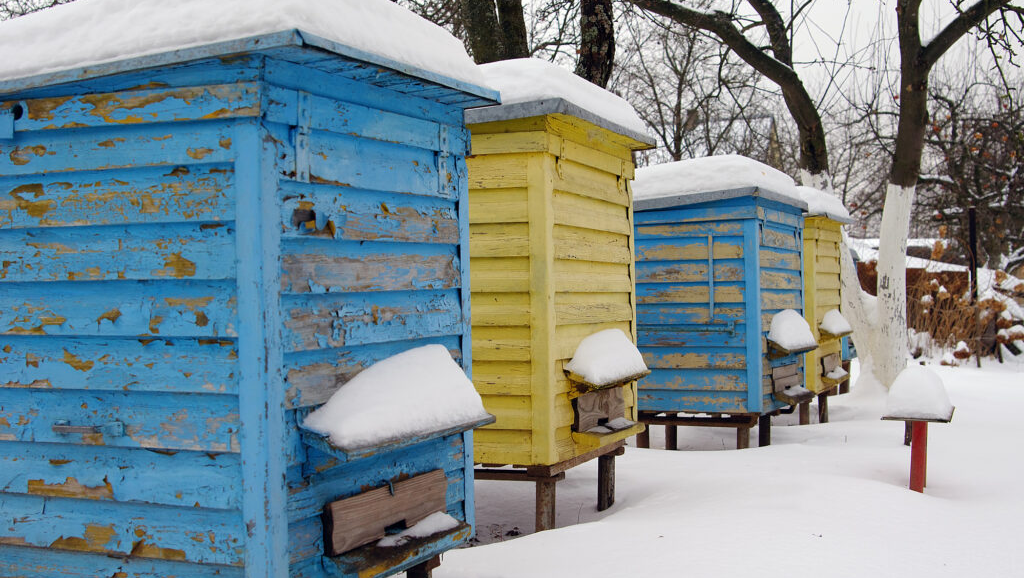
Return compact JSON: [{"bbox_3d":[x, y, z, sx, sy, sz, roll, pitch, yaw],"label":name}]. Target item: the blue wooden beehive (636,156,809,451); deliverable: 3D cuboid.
[{"bbox_3d":[0.828,0.059,5.035,0.713,1.185,0.682,-1,0,27],"label":"blue wooden beehive"}]

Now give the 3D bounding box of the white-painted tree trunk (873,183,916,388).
[{"bbox_3d":[2.167,-0.020,6.750,0.190,1.160,0.190,3,0,0],"label":"white-painted tree trunk"}]

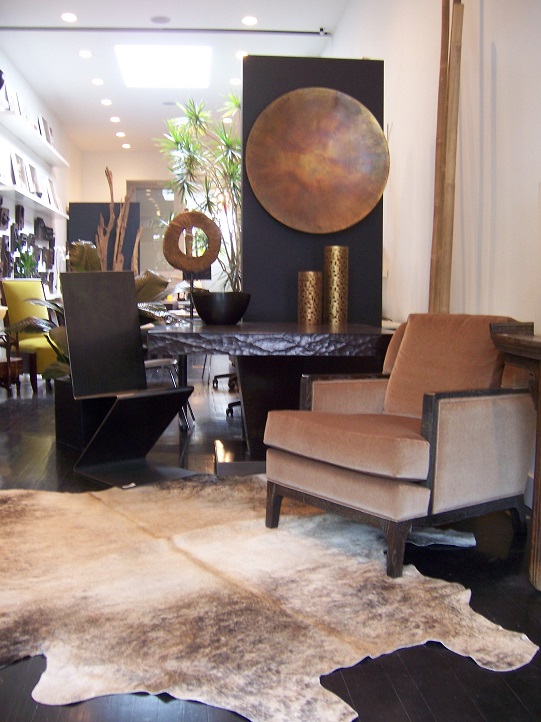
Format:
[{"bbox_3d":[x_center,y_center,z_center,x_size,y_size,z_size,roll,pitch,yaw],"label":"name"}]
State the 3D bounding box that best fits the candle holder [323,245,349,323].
[{"bbox_3d":[0.393,-0.452,4.502,0.150,0.477,0.150,0,5,-5],"label":"candle holder"}]

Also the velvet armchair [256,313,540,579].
[{"bbox_3d":[0.527,0.258,3.059,0.850,0.874,0.740,-4,7,-38],"label":"velvet armchair"}]

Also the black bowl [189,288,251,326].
[{"bbox_3d":[-0.297,-0.316,4.522,0.344,0.204,0.344,0,5,0],"label":"black bowl"}]

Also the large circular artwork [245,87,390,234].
[{"bbox_3d":[0.298,-1.246,4.664,0.898,0.898,0.060,-1,5,-6],"label":"large circular artwork"}]

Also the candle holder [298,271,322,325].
[{"bbox_3d":[0.241,-0.375,4.506,0.142,0.323,0.142,0,5,-5],"label":"candle holder"}]

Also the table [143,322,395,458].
[{"bbox_3d":[-0.020,0.207,4.158,1.170,0.770,1.080,0,5,-5],"label":"table"}]

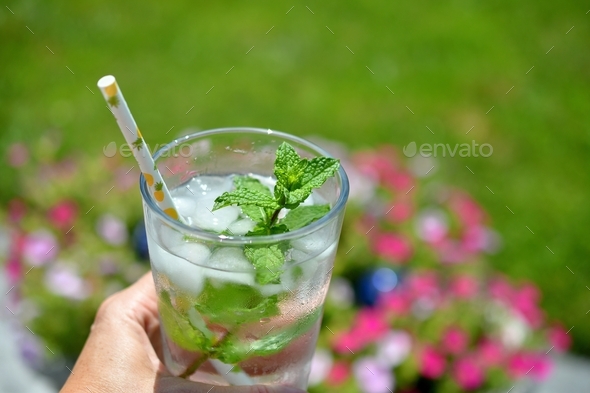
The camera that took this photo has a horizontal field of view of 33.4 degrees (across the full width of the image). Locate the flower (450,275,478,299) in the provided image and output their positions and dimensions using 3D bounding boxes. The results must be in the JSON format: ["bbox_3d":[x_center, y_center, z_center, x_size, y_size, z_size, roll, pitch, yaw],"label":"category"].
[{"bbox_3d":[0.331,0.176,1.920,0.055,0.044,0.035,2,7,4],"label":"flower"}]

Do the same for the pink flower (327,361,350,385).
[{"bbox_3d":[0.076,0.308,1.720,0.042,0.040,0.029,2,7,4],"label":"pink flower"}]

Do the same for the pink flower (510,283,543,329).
[{"bbox_3d":[0.396,0.186,1.680,0.054,0.060,0.048,0,32,0],"label":"pink flower"}]

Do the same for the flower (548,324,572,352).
[{"bbox_3d":[0.405,0.217,1.500,0.038,0.038,0.034,-2,33,-6],"label":"flower"}]

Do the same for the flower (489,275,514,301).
[{"bbox_3d":[0.357,0.162,1.710,0.045,0.040,0.036,0,32,0],"label":"flower"}]

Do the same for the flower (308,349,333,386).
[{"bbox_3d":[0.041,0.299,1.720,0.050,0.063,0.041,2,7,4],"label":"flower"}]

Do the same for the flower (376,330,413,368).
[{"bbox_3d":[0.162,0.247,1.600,0.057,0.047,0.042,0,32,0],"label":"flower"}]

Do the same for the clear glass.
[{"bbox_3d":[-0.023,0.037,0.432,0.085,0.106,0.085,4,34,0],"label":"clear glass"}]

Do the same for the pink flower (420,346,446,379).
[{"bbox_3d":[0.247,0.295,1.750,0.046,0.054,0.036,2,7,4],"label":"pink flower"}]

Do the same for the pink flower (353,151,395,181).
[{"bbox_3d":[0.162,-0.064,2.030,0.080,0.052,0.050,0,32,0],"label":"pink flower"}]

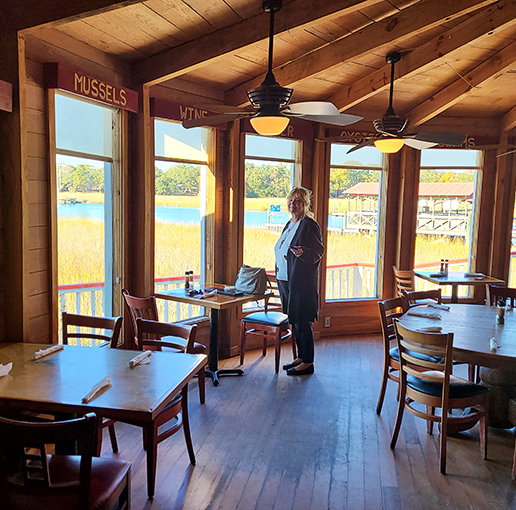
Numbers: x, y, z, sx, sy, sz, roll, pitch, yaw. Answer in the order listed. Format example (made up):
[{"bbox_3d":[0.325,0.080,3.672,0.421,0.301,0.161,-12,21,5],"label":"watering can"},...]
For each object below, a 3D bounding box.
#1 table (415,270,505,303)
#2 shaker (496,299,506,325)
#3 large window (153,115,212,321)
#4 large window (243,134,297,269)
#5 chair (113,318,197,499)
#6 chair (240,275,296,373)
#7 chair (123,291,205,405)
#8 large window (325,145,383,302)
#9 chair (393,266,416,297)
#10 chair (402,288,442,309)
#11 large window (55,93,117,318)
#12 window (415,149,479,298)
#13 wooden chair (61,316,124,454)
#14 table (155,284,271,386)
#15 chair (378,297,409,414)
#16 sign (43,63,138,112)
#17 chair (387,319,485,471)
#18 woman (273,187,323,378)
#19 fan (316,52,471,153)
[{"bbox_3d":[2.345,0.643,6.037,0.760,0.760,0.760,1,6,-4],"label":"table"},{"bbox_3d":[1.735,0.404,3.633,0.055,0.165,0.055,4,7,26],"label":"shaker"},{"bbox_3d":[-0.681,-0.265,4.644,0.120,1.810,0.690,7,8,44],"label":"large window"},{"bbox_3d":[0.131,-0.319,5.461,0.682,1.813,0.100,-3,8,-36],"label":"large window"},{"bbox_3d":[-0.626,0.832,2.915,0.430,0.860,0.470,4,7,23],"label":"chair"},{"bbox_3d":[0.129,0.634,4.935,0.430,0.860,0.480,5,7,30],"label":"chair"},{"bbox_3d":[-0.707,0.720,3.932,0.440,0.880,0.480,7,8,44],"label":"chair"},{"bbox_3d":[1.149,-0.354,5.981,0.740,1.810,0.120,0,6,-18],"label":"large window"},{"bbox_3d":[1.877,0.585,6.003,0.470,0.860,0.430,0,6,-13],"label":"chair"},{"bbox_3d":[1.474,0.740,4.222,0.430,0.860,0.480,-1,6,-19],"label":"chair"},{"bbox_3d":[-1.209,-0.155,3.638,0.100,1.813,0.662,3,6,18],"label":"large window"},{"bbox_3d":[2.322,-0.355,6.270,0.770,1.810,0.120,1,6,-6],"label":"window"},{"bbox_3d":[-1.070,0.814,2.988,0.430,0.860,0.470,2,6,8],"label":"wooden chair"},{"bbox_3d":[-0.390,0.716,4.572,0.720,0.750,0.720,6,7,35],"label":"table"},{"bbox_3d":[1.189,0.778,3.809,0.480,0.860,0.430,5,7,34],"label":"chair"},{"bbox_3d":[-1.131,-1.148,3.557,0.120,0.165,0.750,4,6,27],"label":"sign"},{"bbox_3d":[1.155,0.843,3.231,0.460,0.860,0.440,-2,7,-34],"label":"chair"},{"bbox_3d":[0.402,0.235,4.772,0.400,1.700,0.480,-2,7,-29],"label":"woman"},{"bbox_3d":[1.122,-1.274,4.293,1.280,0.821,1.280,1,6,0],"label":"fan"}]

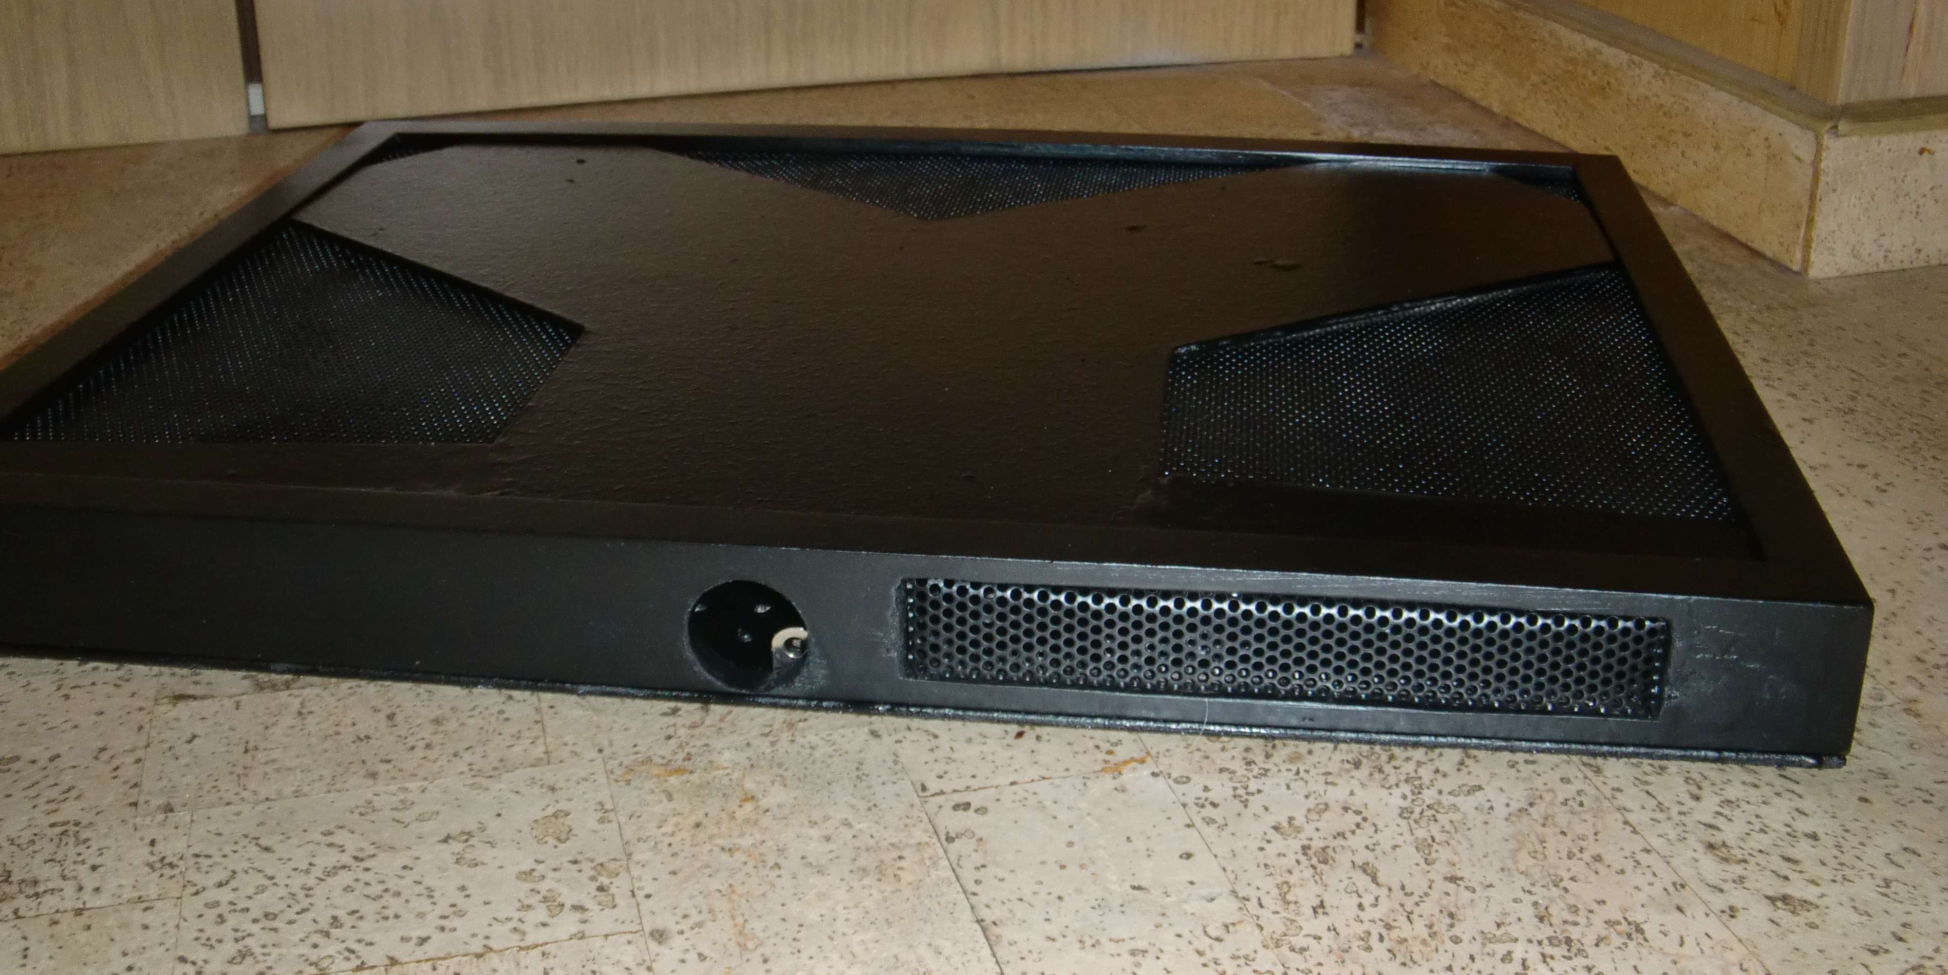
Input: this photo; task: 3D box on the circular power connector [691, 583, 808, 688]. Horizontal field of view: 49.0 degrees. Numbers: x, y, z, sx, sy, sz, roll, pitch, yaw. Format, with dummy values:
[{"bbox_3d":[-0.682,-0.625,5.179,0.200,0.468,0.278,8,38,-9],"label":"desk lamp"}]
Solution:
[{"bbox_3d":[-0.047,0.028,0.462,0.026,0.026,0.018,3,24,6],"label":"circular power connector"}]

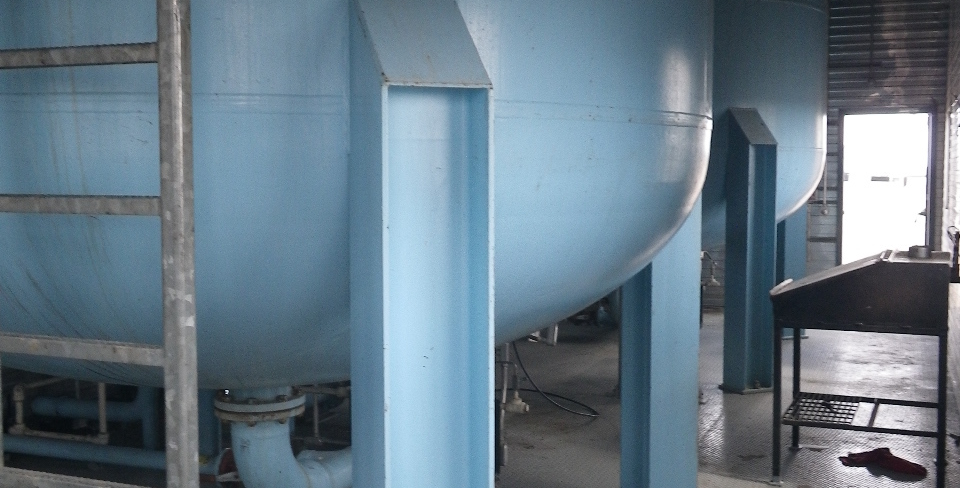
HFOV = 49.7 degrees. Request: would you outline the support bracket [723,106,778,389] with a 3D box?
[{"bbox_3d":[1.929,0.036,7.373,0.277,1.994,0.277,-2,4,-23],"label":"support bracket"}]

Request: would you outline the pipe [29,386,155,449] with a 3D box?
[{"bbox_3d":[-2.048,0.882,5.514,0.868,0.360,0.125,2,4,22],"label":"pipe"}]

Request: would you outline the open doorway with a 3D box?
[{"bbox_3d":[4.260,-0.290,10.911,0.857,2.132,0.146,2,4,22],"label":"open doorway"}]

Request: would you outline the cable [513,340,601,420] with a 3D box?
[{"bbox_3d":[0.439,0.821,6.870,0.648,0.522,0.648,0,4,0],"label":"cable"}]

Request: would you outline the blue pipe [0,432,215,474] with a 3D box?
[{"bbox_3d":[-2.012,1.086,5.378,1.421,0.091,0.091,2,4,22],"label":"blue pipe"}]

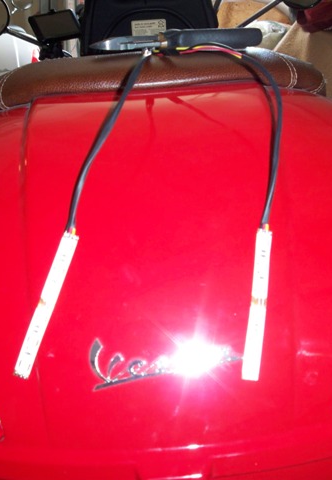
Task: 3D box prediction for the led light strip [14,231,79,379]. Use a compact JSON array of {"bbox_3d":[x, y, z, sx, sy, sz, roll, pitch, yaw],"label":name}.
[{"bbox_3d":[-0.078,0.041,0.448,0.010,0.100,0.004,15,-17,9],"label":"led light strip"}]

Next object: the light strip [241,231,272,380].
[{"bbox_3d":[0.060,0.040,0.442,0.010,0.100,0.004,10,-17,-7],"label":"light strip"}]

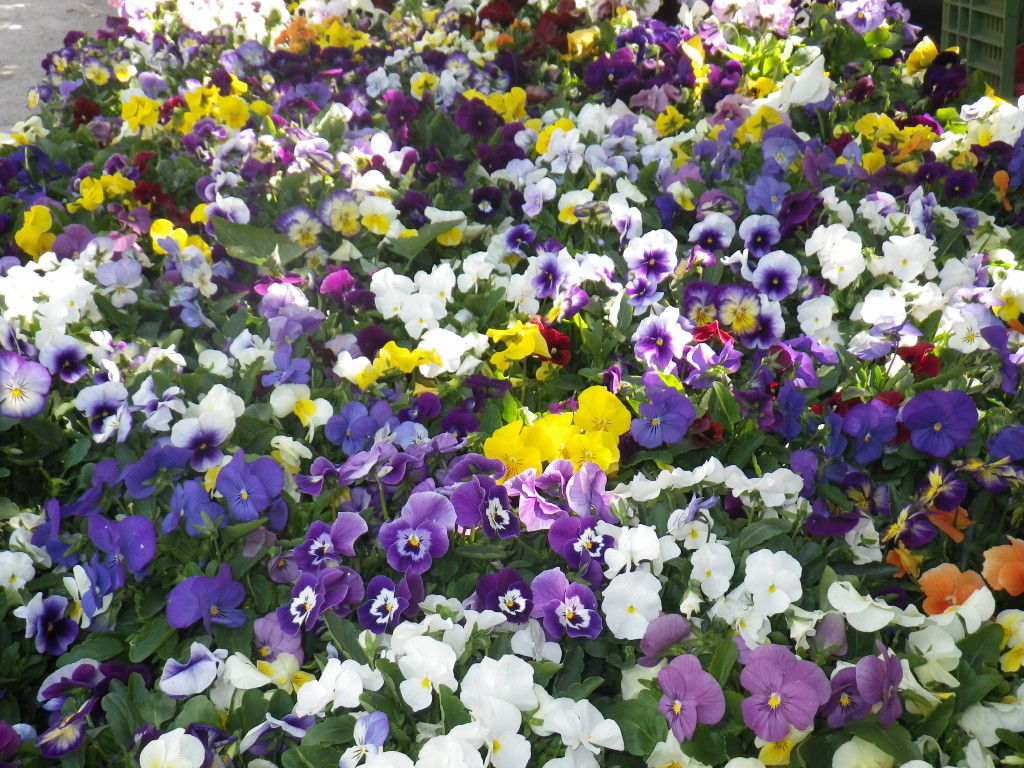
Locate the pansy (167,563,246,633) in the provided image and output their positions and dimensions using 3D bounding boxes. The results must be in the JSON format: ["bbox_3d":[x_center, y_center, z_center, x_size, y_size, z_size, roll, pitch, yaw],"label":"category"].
[{"bbox_3d":[-0.203,0.142,0.669,0.050,0.046,0.026,-19,0,-19],"label":"pansy"}]

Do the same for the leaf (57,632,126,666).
[{"bbox_3d":[-0.344,0.217,0.824,0.054,0.012,0.028,-16,38,-16],"label":"leaf"}]

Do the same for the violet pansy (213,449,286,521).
[{"bbox_3d":[-0.198,0.077,0.759,0.050,0.024,0.052,6,82,6],"label":"violet pansy"}]

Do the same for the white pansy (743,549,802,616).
[{"bbox_3d":[0.196,0.149,0.757,0.044,0.022,0.050,3,80,17],"label":"white pansy"}]

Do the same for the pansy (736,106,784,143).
[{"bbox_3d":[0.306,-0.321,1.250,0.056,0.052,0.025,-6,26,3],"label":"pansy"}]

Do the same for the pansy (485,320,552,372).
[{"bbox_3d":[0.006,-0.035,0.916,0.032,0.040,0.050,-12,34,-44],"label":"pansy"}]

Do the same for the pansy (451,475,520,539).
[{"bbox_3d":[-0.022,0.111,0.906,0.065,0.059,0.025,-28,18,-29],"label":"pansy"}]

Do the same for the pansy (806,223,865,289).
[{"bbox_3d":[0.352,-0.140,1.093,0.061,0.070,0.035,-4,6,18],"label":"pansy"}]

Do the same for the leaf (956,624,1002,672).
[{"bbox_3d":[0.321,0.180,0.690,0.033,0.012,0.043,35,63,26],"label":"leaf"}]

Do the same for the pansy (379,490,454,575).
[{"bbox_3d":[-0.068,0.106,0.719,0.052,0.022,0.058,12,79,2],"label":"pansy"}]

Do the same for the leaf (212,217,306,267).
[{"bbox_3d":[-0.301,-0.170,1.200,0.112,0.022,0.075,11,50,11],"label":"leaf"}]

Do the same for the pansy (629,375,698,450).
[{"bbox_3d":[0.150,0.030,0.995,0.065,0.065,0.022,13,10,20],"label":"pansy"}]

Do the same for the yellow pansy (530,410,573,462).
[{"bbox_3d":[0.039,0.053,0.976,0.052,0.052,0.020,-9,7,-7],"label":"yellow pansy"}]

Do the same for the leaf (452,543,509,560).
[{"bbox_3d":[-0.028,0.149,0.894,0.050,0.012,0.023,3,37,8],"label":"leaf"}]

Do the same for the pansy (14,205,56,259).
[{"bbox_3d":[-0.632,-0.200,1.333,0.053,0.069,0.030,-5,10,-25],"label":"pansy"}]

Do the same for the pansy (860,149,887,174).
[{"bbox_3d":[0.503,-0.308,1.400,0.042,0.042,0.020,10,19,17],"label":"pansy"}]

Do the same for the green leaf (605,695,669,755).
[{"bbox_3d":[0.085,0.233,0.690,0.052,0.013,0.038,34,63,16],"label":"green leaf"}]

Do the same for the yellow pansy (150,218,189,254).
[{"bbox_3d":[-0.450,-0.194,1.322,0.049,0.047,0.022,-4,3,-19],"label":"yellow pansy"}]

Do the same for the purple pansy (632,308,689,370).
[{"bbox_3d":[0.143,-0.043,0.970,0.053,0.058,0.022,-4,-7,5],"label":"purple pansy"}]

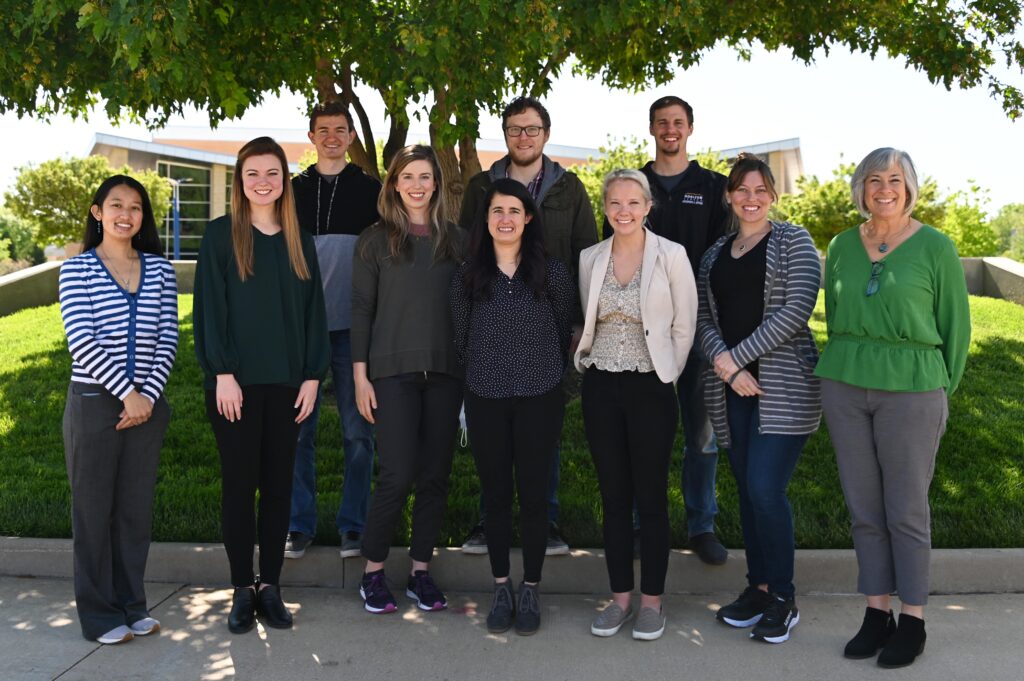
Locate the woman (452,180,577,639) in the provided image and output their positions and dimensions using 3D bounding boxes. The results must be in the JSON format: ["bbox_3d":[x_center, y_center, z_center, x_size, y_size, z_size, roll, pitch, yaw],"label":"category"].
[{"bbox_3d":[0.002,0.228,3.577,0.450,1.607,0.310,0,4,0],"label":"woman"}]

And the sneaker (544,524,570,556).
[{"bbox_3d":[0.155,0.789,4.116,0.110,0.125,0.300,-2,5,-20],"label":"sneaker"}]

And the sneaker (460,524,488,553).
[{"bbox_3d":[-0.114,0.788,4.134,0.110,0.125,0.300,2,5,22],"label":"sneaker"}]

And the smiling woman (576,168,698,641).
[{"bbox_3d":[0.441,0.217,3.526,0.450,1.637,0.330,2,5,20],"label":"smiling woman"}]

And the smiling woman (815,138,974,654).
[{"bbox_3d":[1.256,0.214,3.275,0.470,1.680,0.340,3,5,34],"label":"smiling woman"}]

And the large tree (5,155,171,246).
[{"bbox_3d":[-9.320,-2.202,21.896,3.700,3.699,3.600,0,4,0],"label":"large tree"}]

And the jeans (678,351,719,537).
[{"bbox_3d":[0.642,0.384,4.029,0.389,0.851,0.270,0,4,0],"label":"jeans"}]

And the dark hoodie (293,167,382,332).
[{"bbox_3d":[-0.722,-0.374,4.023,0.490,0.693,0.280,-1,4,-7],"label":"dark hoodie"}]

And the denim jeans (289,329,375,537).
[{"bbox_3d":[-0.730,0.355,4.035,0.361,0.905,0.270,0,4,-5],"label":"denim jeans"}]

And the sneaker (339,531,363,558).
[{"bbox_3d":[-0.648,0.786,4.061,0.110,0.115,0.290,-1,4,-7],"label":"sneaker"}]

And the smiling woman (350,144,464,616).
[{"bbox_3d":[-0.393,0.159,3.773,0.460,1.740,0.310,-1,4,-15],"label":"smiling woman"}]

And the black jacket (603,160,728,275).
[{"bbox_3d":[0.630,-0.340,3.970,0.540,0.730,0.300,0,3,7],"label":"black jacket"}]

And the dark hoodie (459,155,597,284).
[{"bbox_3d":[0.067,-0.366,4.034,0.570,0.775,0.310,0,4,0],"label":"dark hoodie"}]

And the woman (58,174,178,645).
[{"bbox_3d":[-1.376,0.246,3.486,0.420,1.610,0.300,-2,5,-30],"label":"woman"}]

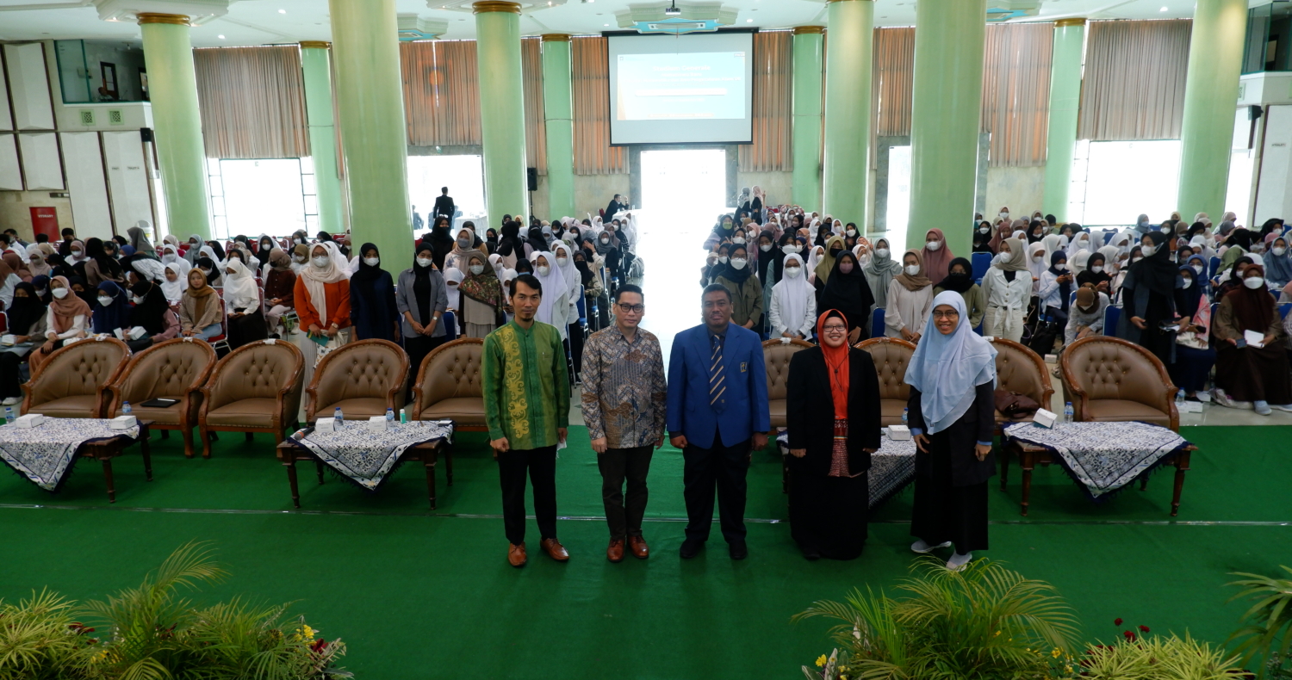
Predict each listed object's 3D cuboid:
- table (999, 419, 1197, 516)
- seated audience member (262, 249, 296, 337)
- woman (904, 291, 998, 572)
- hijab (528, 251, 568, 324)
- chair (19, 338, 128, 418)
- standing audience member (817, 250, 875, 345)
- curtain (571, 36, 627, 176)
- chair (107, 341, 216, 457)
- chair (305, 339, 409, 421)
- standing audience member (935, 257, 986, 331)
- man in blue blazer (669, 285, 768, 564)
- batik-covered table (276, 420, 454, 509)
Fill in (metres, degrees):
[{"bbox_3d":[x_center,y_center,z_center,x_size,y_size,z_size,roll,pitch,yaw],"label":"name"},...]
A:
[{"bbox_3d":[3.014,0.887,5.399,1.130,0.475,0.540,0,13,3],"label":"table"},{"bbox_3d":[-5.163,-0.633,10.996,0.480,1.238,0.750,0,13,3],"label":"seated audience member"},{"bbox_3d":[1.760,0.509,4.553,0.530,1.620,0.400,3,13,17],"label":"woman"},{"bbox_3d":[-0.916,-0.467,7.550,0.400,0.760,0.340,2,13,11],"label":"hijab"},{"bbox_3d":[-4.951,0.493,7.033,0.770,0.900,0.710,0,11,5],"label":"chair"},{"bbox_3d":[1.870,-0.098,7.471,0.500,1.517,0.360,-1,13,-1],"label":"standing audience member"},{"bbox_3d":[-1.467,-7.313,24.790,1.730,4.120,0.160,0,13,4],"label":"curtain"},{"bbox_3d":[-4.166,0.494,6.952,0.770,0.900,0.710,0,11,6],"label":"chair"},{"bbox_3d":[-2.363,0.483,6.745,0.770,0.850,0.720,0,13,5],"label":"chair"},{"bbox_3d":[3.046,-0.063,7.746,0.480,1.490,0.300,1,11,9],"label":"standing audience member"},{"bbox_3d":[0.430,0.479,4.728,0.610,1.657,0.350,0,13,3],"label":"man in blue blazer"},{"bbox_3d":[-1.984,0.897,5.728,1.120,0.480,0.550,0,13,4],"label":"batik-covered table"}]

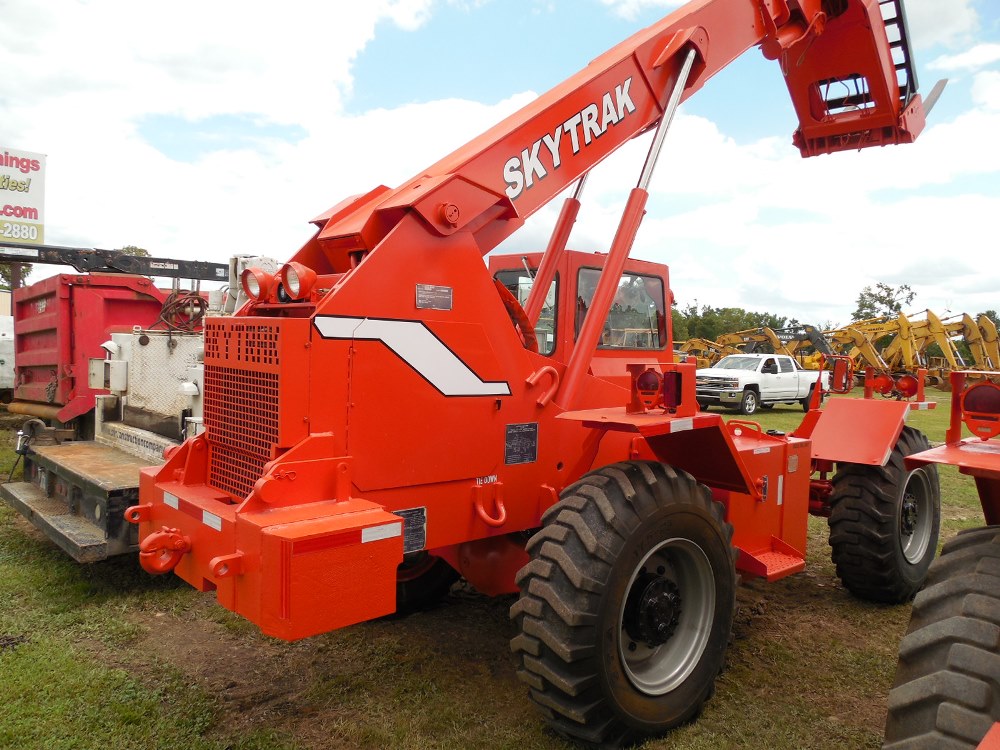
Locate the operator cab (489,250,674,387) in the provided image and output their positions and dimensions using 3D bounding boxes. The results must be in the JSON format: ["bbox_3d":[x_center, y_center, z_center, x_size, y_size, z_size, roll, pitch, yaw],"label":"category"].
[{"bbox_3d":[0.665,-0.151,5.772,1.340,1.480,0.810,0,3,-43],"label":"operator cab"}]

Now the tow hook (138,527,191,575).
[{"bbox_3d":[-1.332,0.701,2.880,0.175,0.170,0.100,0,3,-43],"label":"tow hook"}]

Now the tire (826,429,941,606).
[{"bbox_3d":[3.005,1.049,5.550,1.270,1.270,0.390,0,3,-42],"label":"tire"}]

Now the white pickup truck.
[{"bbox_3d":[8.920,0.285,24.800,6.080,1.960,2.150,0,3,-39],"label":"white pickup truck"}]

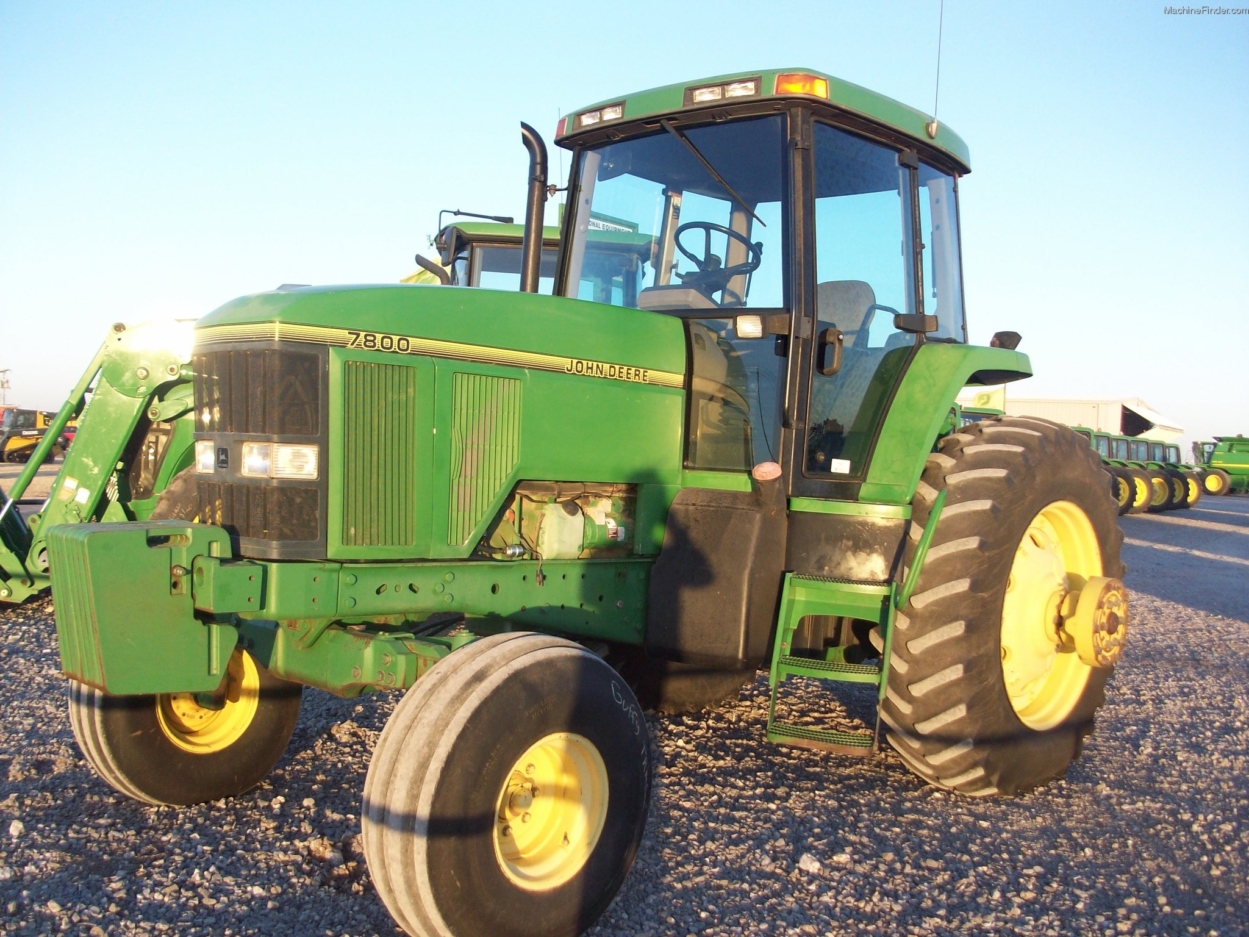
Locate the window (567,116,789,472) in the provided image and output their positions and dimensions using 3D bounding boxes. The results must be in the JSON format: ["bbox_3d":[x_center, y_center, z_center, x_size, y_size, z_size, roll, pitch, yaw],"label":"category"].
[{"bbox_3d":[0.204,-0.765,5.599,1.260,1.500,0.080,3,2,43],"label":"window"}]

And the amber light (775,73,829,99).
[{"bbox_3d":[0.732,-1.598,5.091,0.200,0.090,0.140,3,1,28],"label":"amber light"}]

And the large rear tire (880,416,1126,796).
[{"bbox_3d":[1.769,0.621,5.593,0.460,1.710,1.750,3,2,43],"label":"large rear tire"}]

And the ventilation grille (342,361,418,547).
[{"bbox_3d":[-0.808,-0.041,4.045,0.030,0.603,0.301,3,2,43],"label":"ventilation grille"}]

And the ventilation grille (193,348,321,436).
[{"bbox_3d":[-1.264,-0.254,4.075,0.720,0.274,0.140,3,2,43],"label":"ventilation grille"}]

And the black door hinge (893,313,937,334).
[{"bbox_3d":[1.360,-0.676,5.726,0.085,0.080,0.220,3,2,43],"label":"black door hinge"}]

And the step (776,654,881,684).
[{"bbox_3d":[0.863,0.829,5.088,0.420,0.045,0.150,3,1,30],"label":"step"}]

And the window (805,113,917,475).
[{"bbox_3d":[1.062,-0.713,5.489,0.740,1.500,0.060,1,2,-44],"label":"window"}]

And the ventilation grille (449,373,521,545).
[{"bbox_3d":[-0.498,-0.030,4.374,0.030,0.603,0.319,3,2,43],"label":"ventilation grille"}]

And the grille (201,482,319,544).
[{"bbox_3d":[-1.278,0.129,4.083,0.720,0.193,0.140,3,2,43],"label":"grille"}]

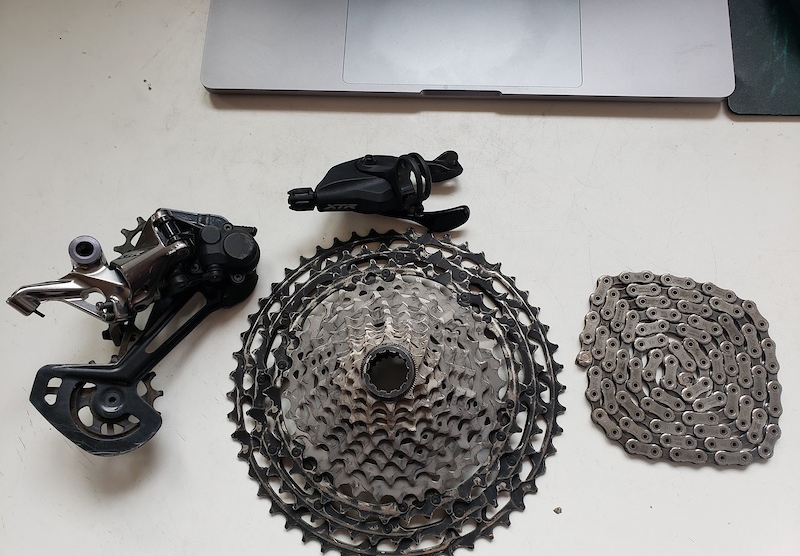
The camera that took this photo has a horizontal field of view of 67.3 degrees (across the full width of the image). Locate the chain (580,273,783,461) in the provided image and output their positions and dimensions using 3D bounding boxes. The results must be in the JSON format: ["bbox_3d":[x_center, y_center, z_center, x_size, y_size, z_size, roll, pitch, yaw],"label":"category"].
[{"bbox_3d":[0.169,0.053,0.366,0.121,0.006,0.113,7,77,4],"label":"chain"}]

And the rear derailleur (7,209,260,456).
[{"bbox_3d":[-0.164,0.016,0.362,0.122,0.058,0.161,33,80,9],"label":"rear derailleur"}]

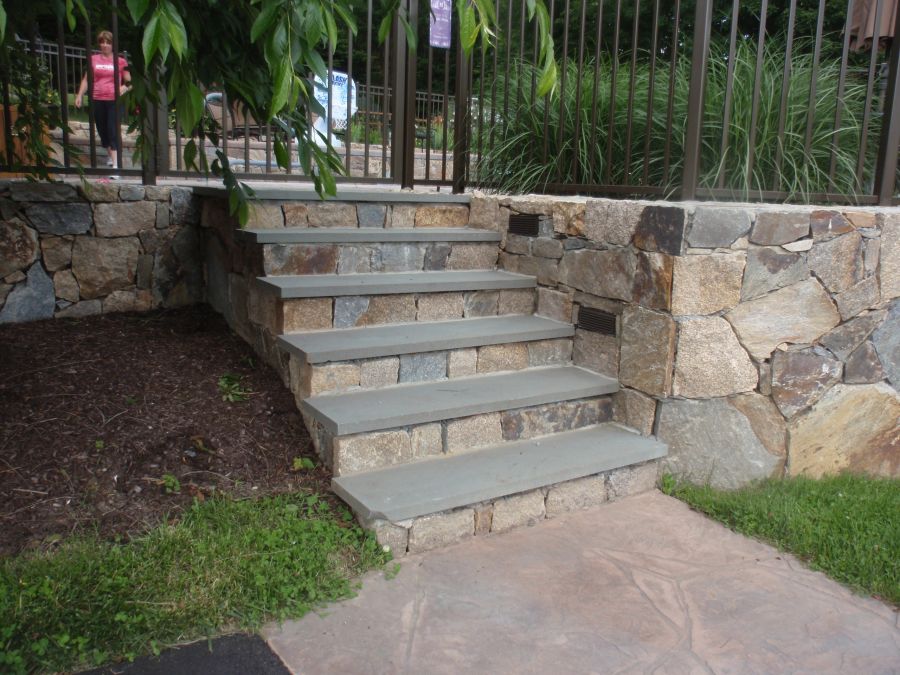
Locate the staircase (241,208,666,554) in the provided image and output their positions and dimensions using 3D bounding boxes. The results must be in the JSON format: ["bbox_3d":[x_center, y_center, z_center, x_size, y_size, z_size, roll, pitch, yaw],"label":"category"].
[{"bbox_3d":[-0.045,0.012,2.965,1.240,0.990,1.410,-5,14,-32],"label":"staircase"}]

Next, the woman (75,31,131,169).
[{"bbox_3d":[-3.903,-2.613,8.200,0.600,1.610,0.450,-2,12,-19],"label":"woman"}]

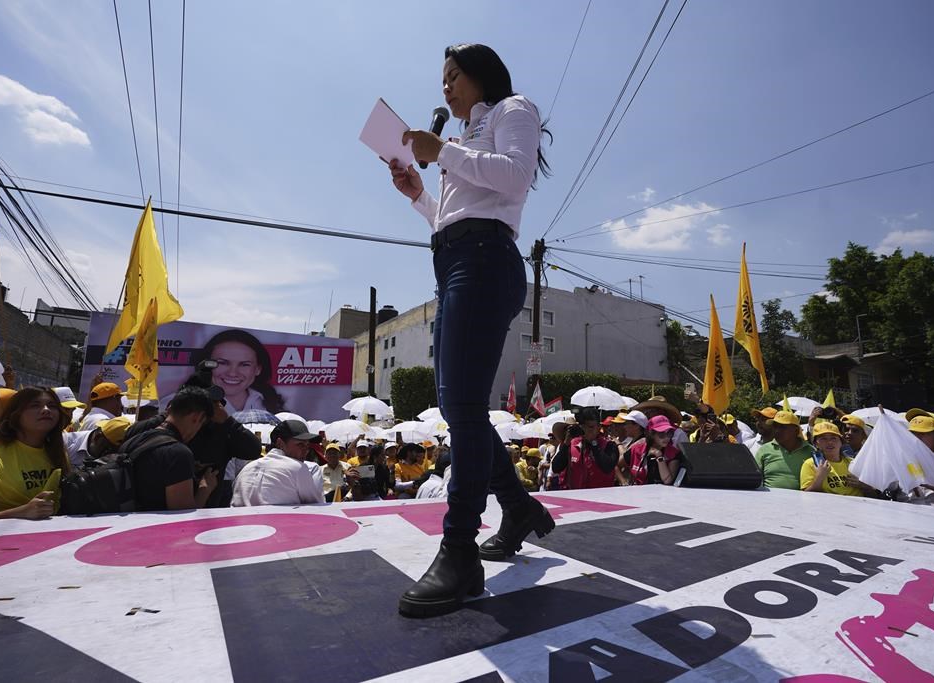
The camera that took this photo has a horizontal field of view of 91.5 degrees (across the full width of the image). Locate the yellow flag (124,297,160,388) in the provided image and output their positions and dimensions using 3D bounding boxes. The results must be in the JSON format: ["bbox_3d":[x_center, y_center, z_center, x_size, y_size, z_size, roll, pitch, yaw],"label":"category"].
[{"bbox_3d":[-3.066,0.000,4.300,0.330,0.850,0.250,14,-12,-34],"label":"yellow flag"}]

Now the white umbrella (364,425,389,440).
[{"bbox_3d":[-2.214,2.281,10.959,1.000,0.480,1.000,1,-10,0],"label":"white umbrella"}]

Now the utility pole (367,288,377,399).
[{"bbox_3d":[-3.643,1.217,17.414,0.260,6.810,0.260,-1,-10,0],"label":"utility pole"}]

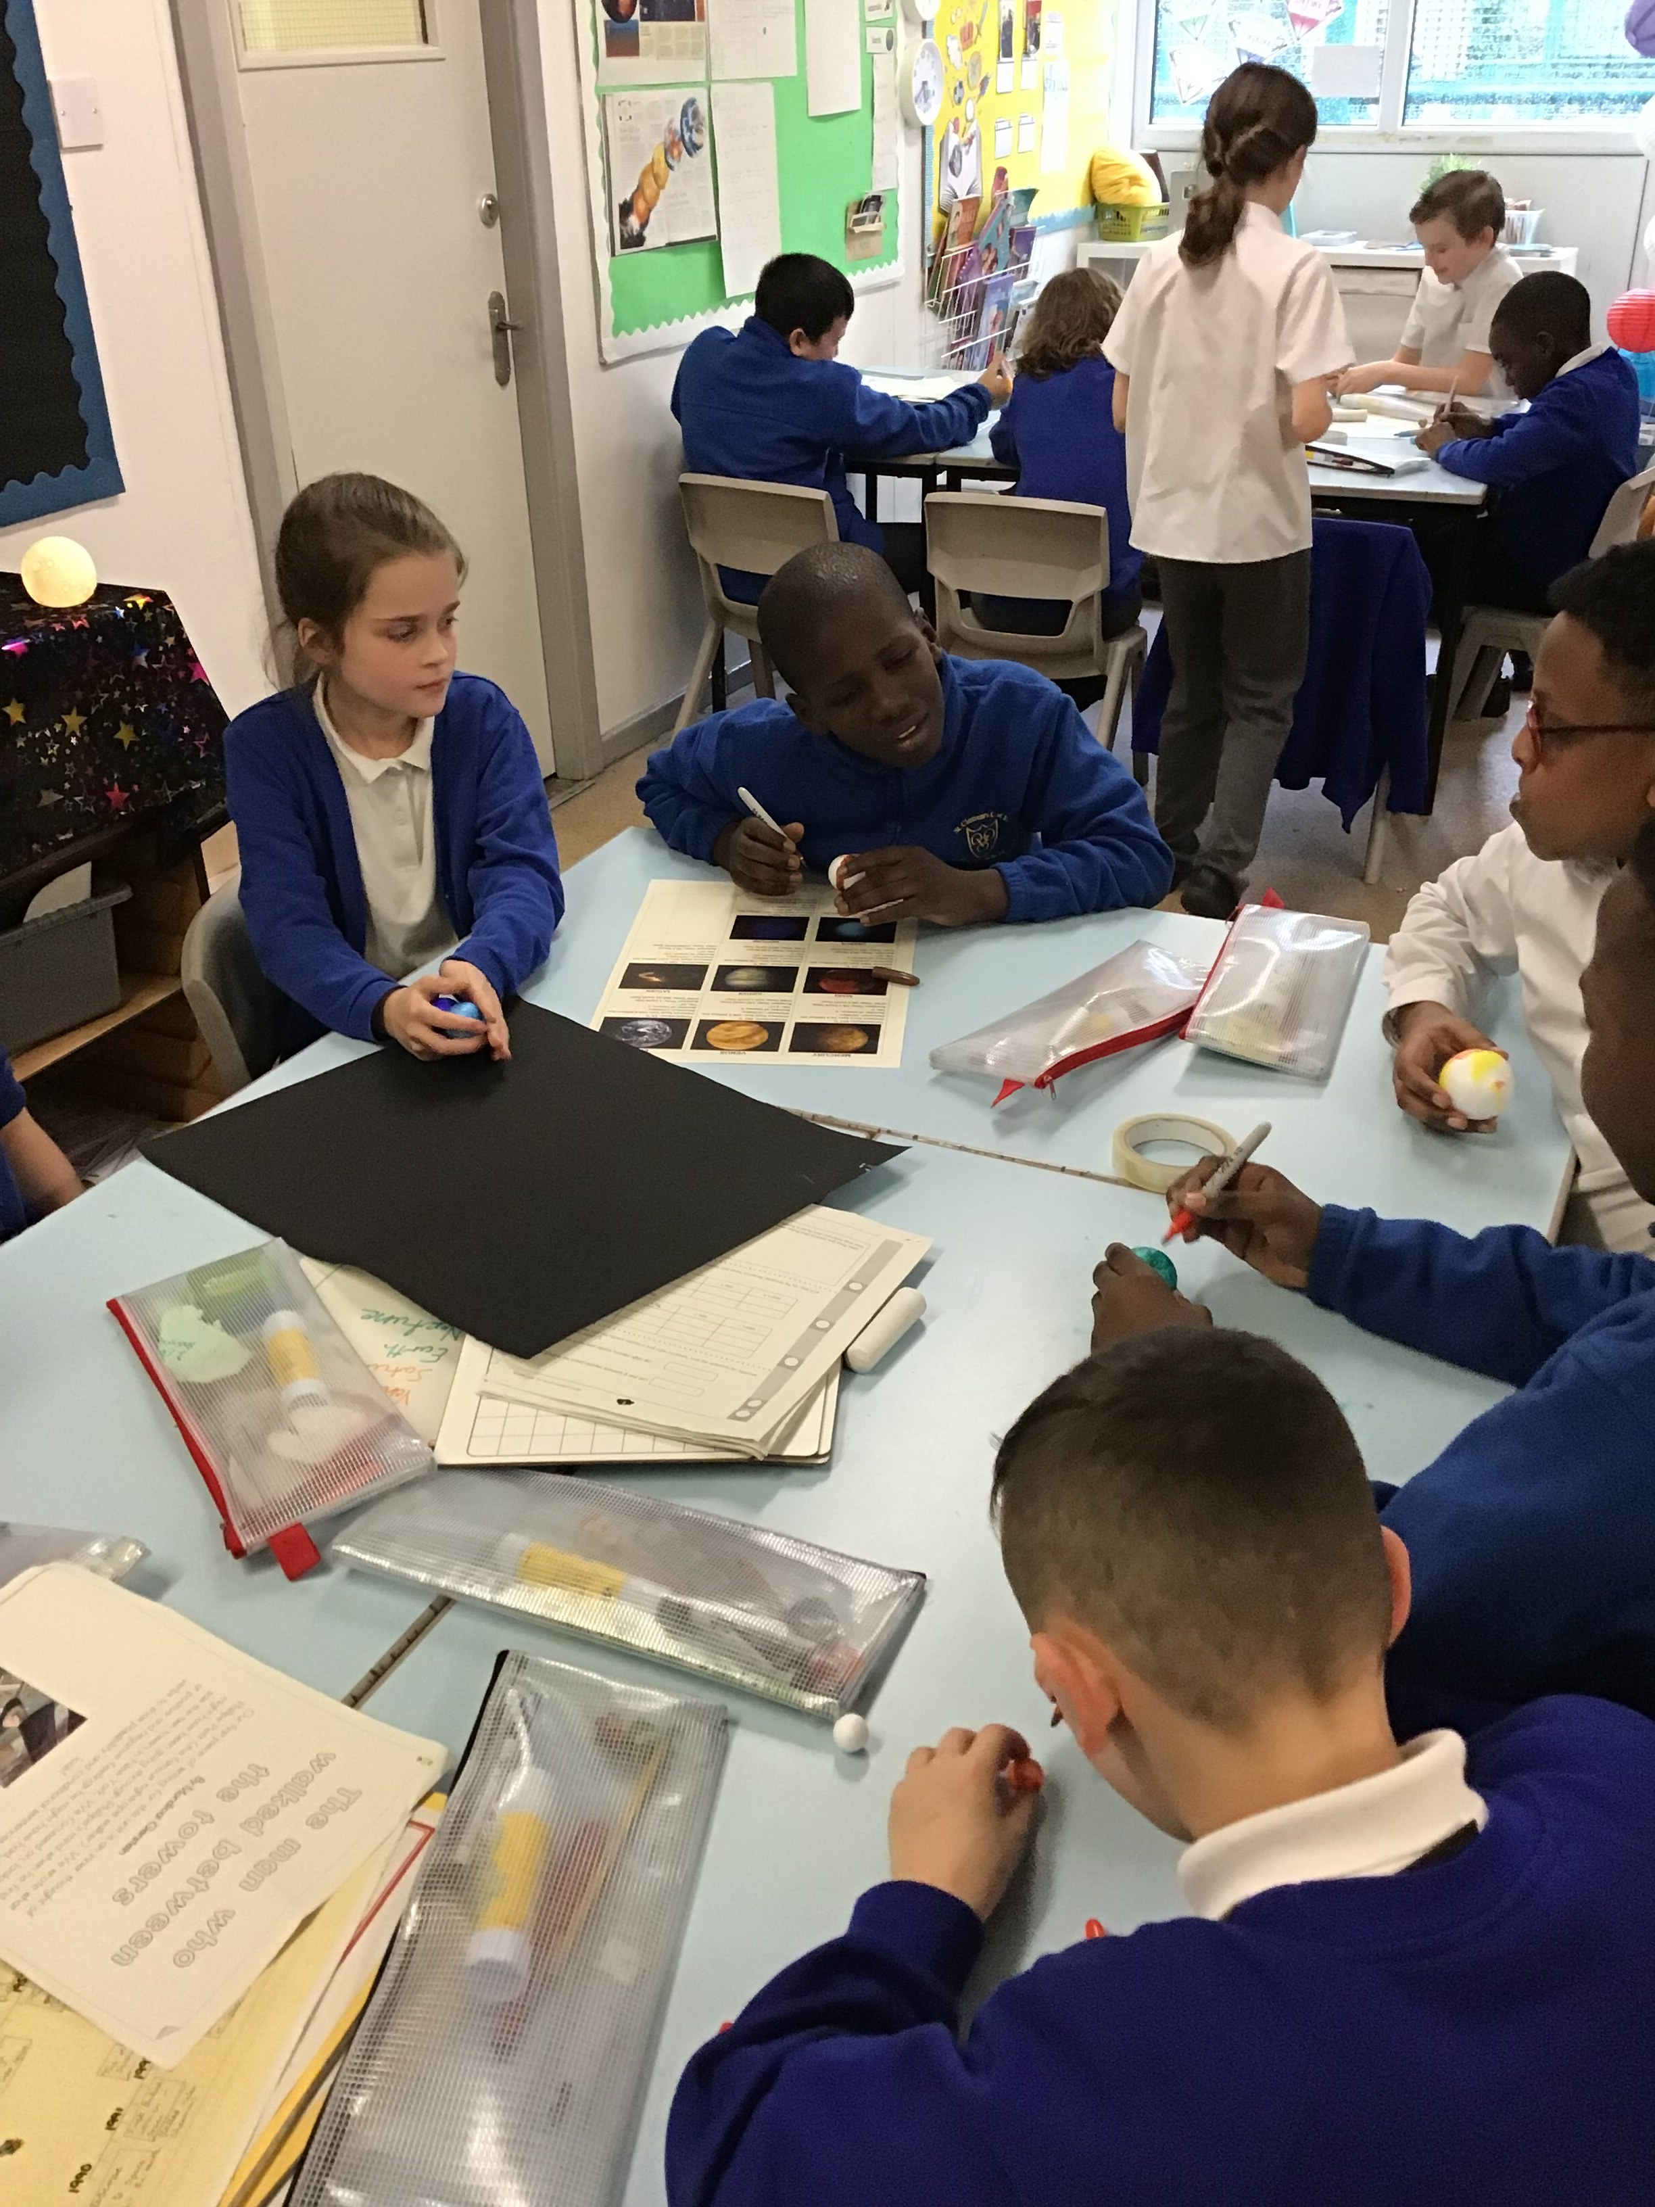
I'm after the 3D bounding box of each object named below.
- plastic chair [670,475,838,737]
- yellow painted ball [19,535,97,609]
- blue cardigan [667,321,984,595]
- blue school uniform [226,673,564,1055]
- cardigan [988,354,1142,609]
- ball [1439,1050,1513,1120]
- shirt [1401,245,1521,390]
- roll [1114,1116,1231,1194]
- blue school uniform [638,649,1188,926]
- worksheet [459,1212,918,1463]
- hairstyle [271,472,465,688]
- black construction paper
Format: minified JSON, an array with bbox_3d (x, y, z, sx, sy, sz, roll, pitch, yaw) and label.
[{"bbox_3d":[-0.047,-0.984,4.138,0.410,0.670,0.460,16,33,28],"label":"plastic chair"},{"bbox_3d":[-1.035,-0.716,2.664,0.105,0.102,0.105,-1,28,1],"label":"yellow painted ball"},{"bbox_3d":[-0.005,-1.352,4.109,0.520,0.500,0.550,13,32,24],"label":"blue cardigan"},{"bbox_3d":[-0.431,-0.212,2.050,0.350,0.410,0.350,-12,30,-18],"label":"blue school uniform"},{"bbox_3d":[0.490,-1.275,4.019,0.370,0.470,0.330,12,31,23],"label":"cardigan"},{"bbox_3d":[0.541,-0.017,1.647,0.060,0.060,0.060,-1,29,1],"label":"ball"},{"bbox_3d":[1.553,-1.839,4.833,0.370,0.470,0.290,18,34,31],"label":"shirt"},{"bbox_3d":[0.285,0.041,1.612,0.100,0.022,0.100,-1,28,1],"label":"roll"},{"bbox_3d":[0.102,-0.307,2.265,0.610,0.410,0.360,10,31,19],"label":"blue school uniform"},{"bbox_3d":[-0.080,0.146,1.439,0.210,0.020,0.290,11,31,22],"label":"worksheet"},{"bbox_3d":[-0.444,-0.508,1.910,0.195,0.205,0.160,21,36,35],"label":"hairstyle"},{"bbox_3d":[-0.257,0.037,1.640,0.508,0.030,0.385,23,37,37],"label":"black construction paper"}]

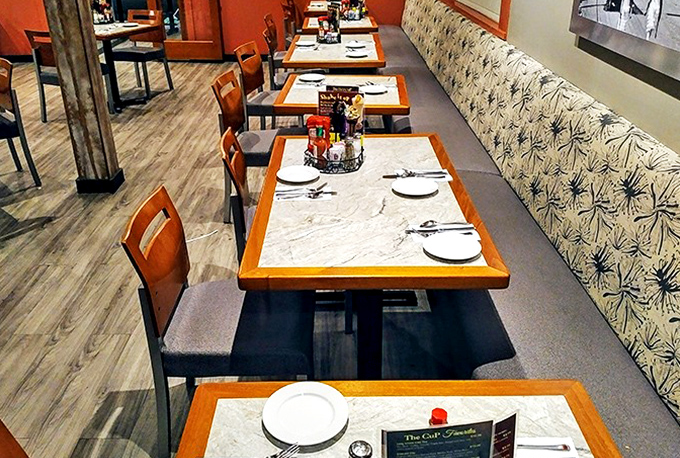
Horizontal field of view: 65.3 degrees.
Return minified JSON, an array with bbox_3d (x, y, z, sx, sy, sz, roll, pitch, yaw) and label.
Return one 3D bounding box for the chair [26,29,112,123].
[{"bbox_3d":[-2.506,-1.460,5.011,0.440,0.866,0.530,13,32,22],"label":"chair"}]

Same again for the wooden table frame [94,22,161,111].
[{"bbox_3d":[-2.422,-1.745,5.656,0.765,0.755,0.765,11,31,19],"label":"wooden table frame"}]

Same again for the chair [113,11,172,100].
[{"bbox_3d":[-2.290,-2.007,6.014,0.450,0.870,0.510,11,31,19],"label":"chair"}]

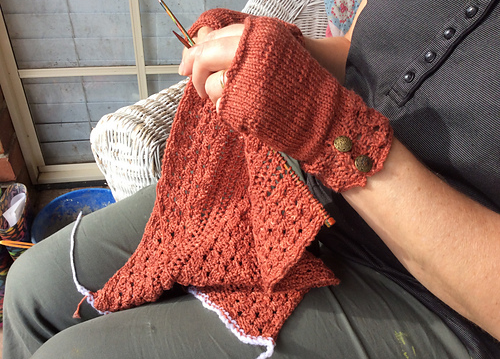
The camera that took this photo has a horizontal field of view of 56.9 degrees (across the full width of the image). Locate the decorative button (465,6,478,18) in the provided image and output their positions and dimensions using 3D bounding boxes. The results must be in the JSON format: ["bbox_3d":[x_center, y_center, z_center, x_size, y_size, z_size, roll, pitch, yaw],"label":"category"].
[{"bbox_3d":[0.243,-0.183,0.505,0.005,0.013,0.013,30,19,-44],"label":"decorative button"}]

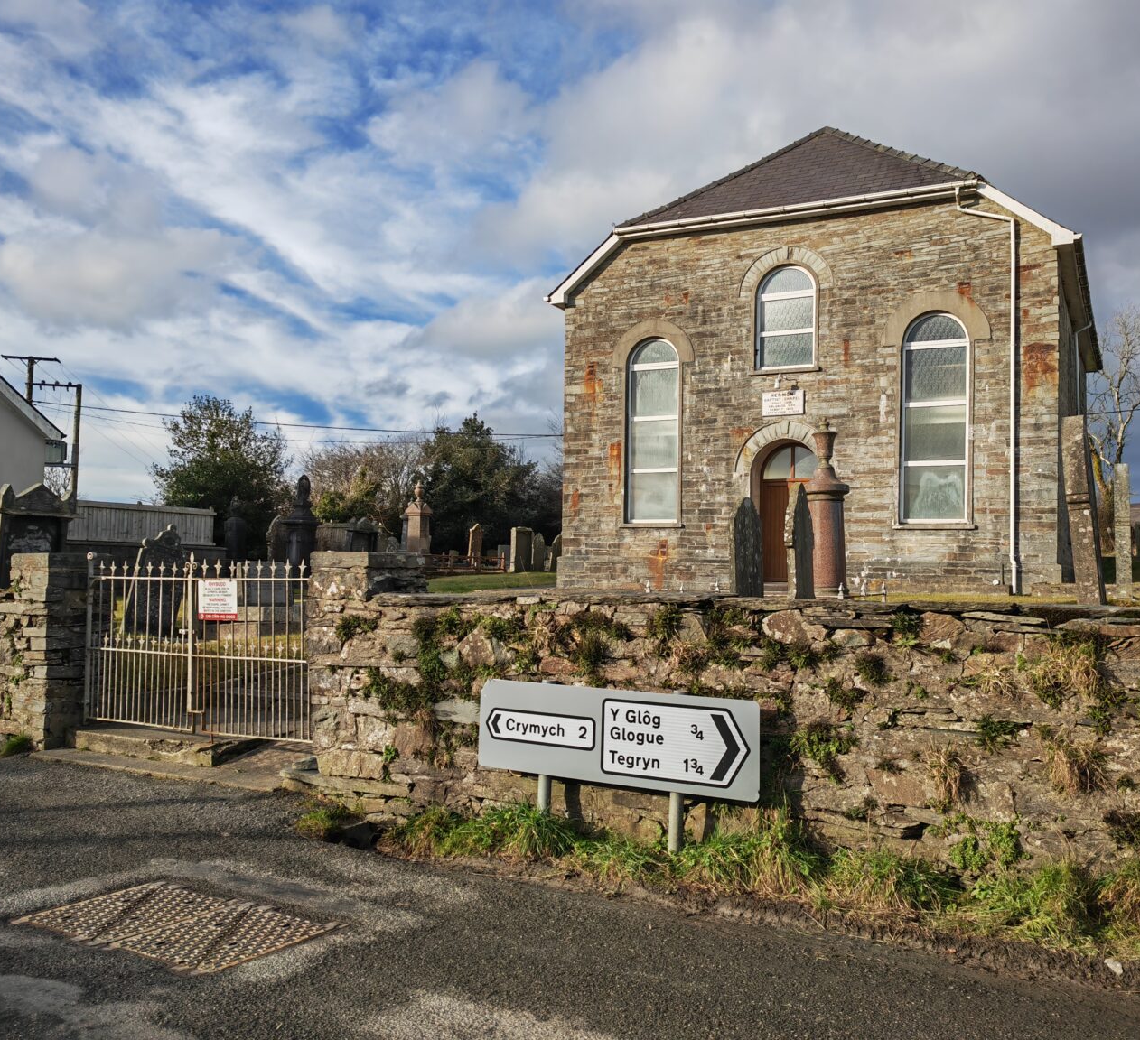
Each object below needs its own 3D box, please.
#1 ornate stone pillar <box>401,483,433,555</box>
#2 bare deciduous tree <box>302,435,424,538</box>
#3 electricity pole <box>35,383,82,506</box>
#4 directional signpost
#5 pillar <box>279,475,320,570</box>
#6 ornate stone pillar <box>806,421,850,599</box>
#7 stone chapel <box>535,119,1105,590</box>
[{"bbox_3d":[-4.177,0.135,30.000,0.660,2.450,0.660,0,-2,27],"label":"ornate stone pillar"},{"bbox_3d":[-7.993,-0.736,42.000,4.900,5.100,4.900,1,-2,-10],"label":"bare deciduous tree"},{"bbox_3d":[-21.274,-1.916,45.000,2.000,7.800,0.600,1,-2,-18],"label":"electricity pole"},{"bbox_3d":[0.259,1.521,6.674,2.000,0.947,0.140,-1,-5,33],"label":"directional signpost"},{"bbox_3d":[-5.476,0.264,22.000,0.760,2.350,0.760,0,-2,27],"label":"pillar"},{"bbox_3d":[3.027,-0.108,12.700,0.550,2.130,0.550,0,-2,27],"label":"ornate stone pillar"},{"bbox_3d":[7.540,-3.473,27.702,10.600,10.400,15.000,0,-2,27],"label":"stone chapel"}]

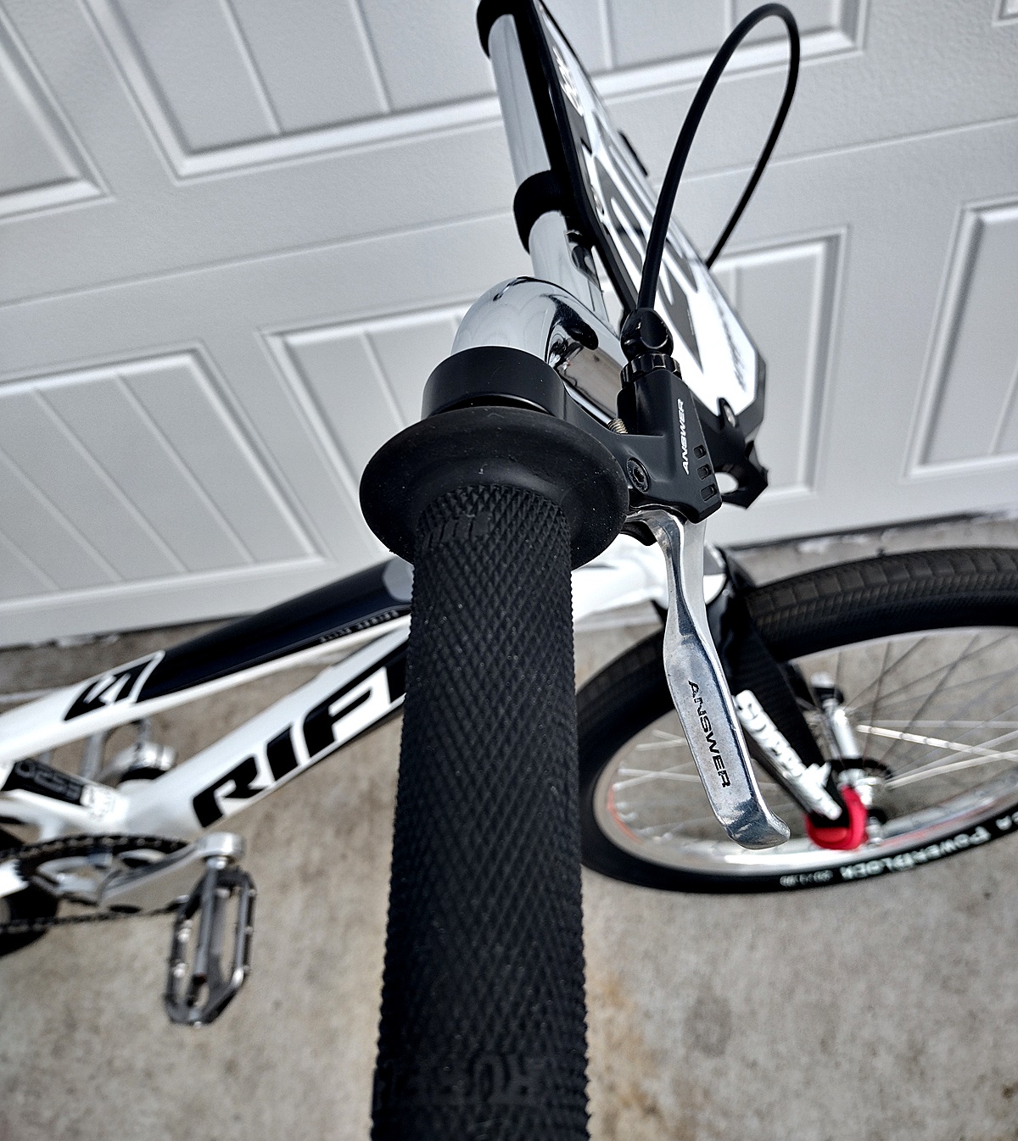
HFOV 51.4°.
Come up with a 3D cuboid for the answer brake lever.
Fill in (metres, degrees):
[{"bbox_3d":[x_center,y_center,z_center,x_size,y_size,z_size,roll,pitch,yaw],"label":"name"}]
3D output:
[{"bbox_3d":[0.045,0.023,0.239,0.013,0.023,0.083,-32,64,40],"label":"answer brake lever"}]

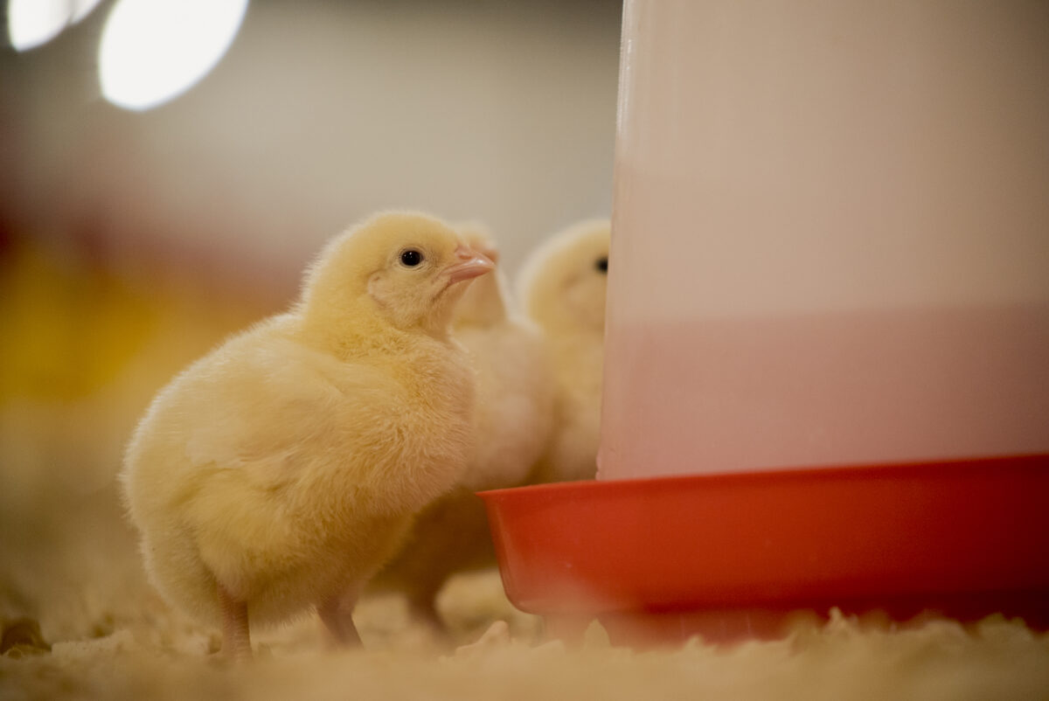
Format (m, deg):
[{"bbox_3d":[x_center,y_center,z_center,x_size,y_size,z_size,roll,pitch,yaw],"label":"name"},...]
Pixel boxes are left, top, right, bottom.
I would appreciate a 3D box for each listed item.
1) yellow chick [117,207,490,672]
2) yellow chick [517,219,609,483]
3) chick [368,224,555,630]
[{"bbox_3d":[-0.052,0.021,1.270,0.088,0.110,0.064,0,-1,25],"label":"yellow chick"},{"bbox_3d":[0.009,0.022,1.410,0.088,0.115,0.063,0,-1,30],"label":"yellow chick"},{"bbox_3d":[-0.027,0.022,1.350,0.088,0.110,0.063,0,-1,38],"label":"chick"}]

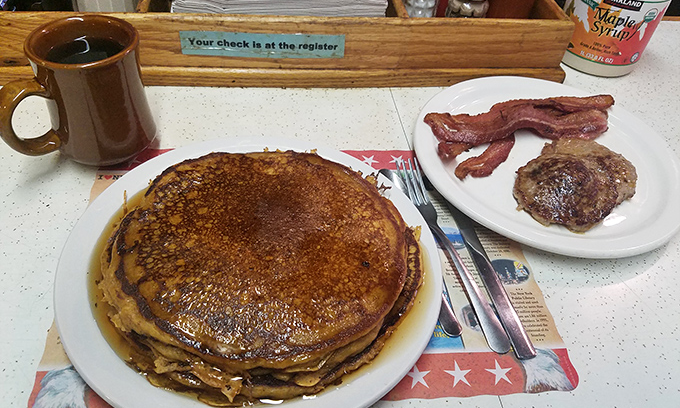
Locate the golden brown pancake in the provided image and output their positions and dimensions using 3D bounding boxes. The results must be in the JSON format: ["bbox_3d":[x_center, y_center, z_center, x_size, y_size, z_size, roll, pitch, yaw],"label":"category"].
[{"bbox_3d":[-0.049,0.034,0.372,0.215,0.042,0.208,-1,46,-7],"label":"golden brown pancake"}]

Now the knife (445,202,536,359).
[{"bbox_3d":[0.107,0.028,0.431,0.018,0.005,0.212,-5,47,-11],"label":"knife"}]

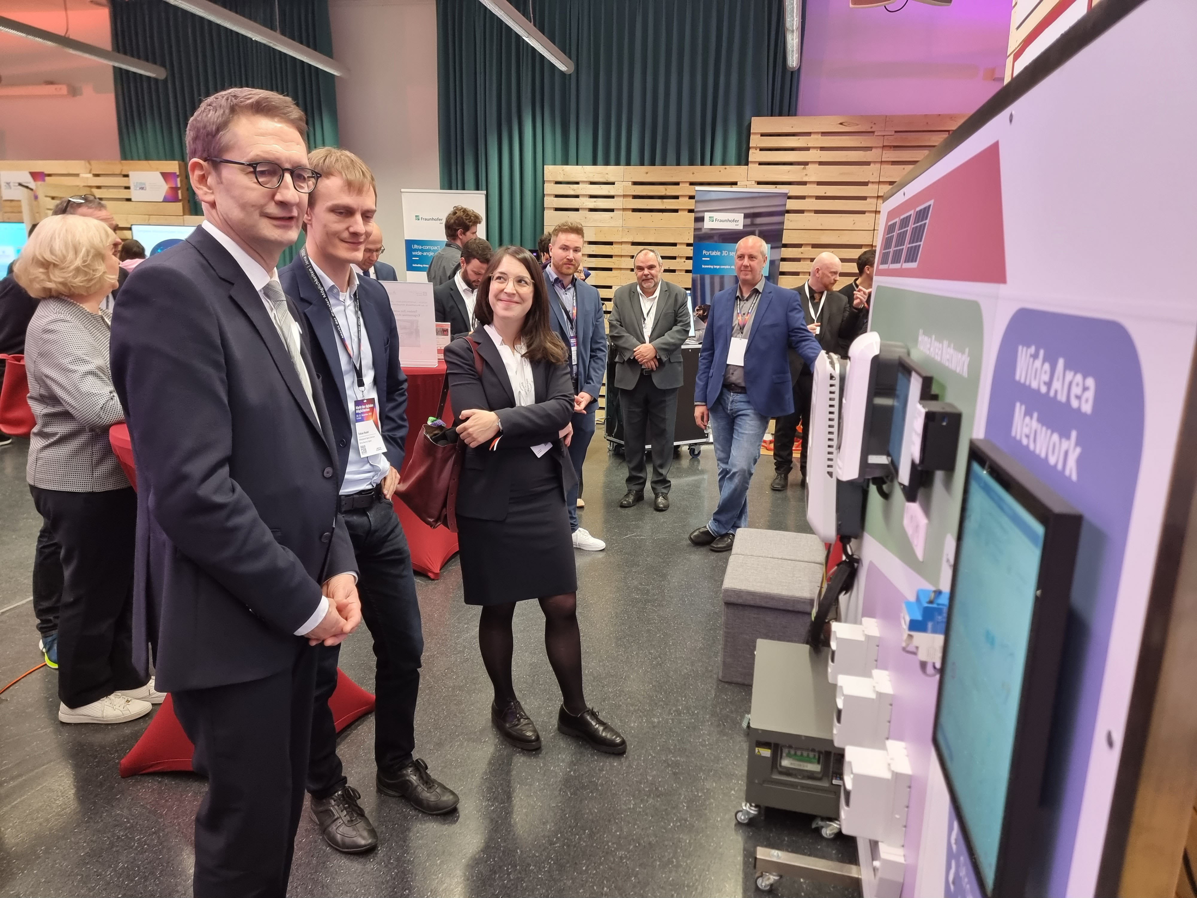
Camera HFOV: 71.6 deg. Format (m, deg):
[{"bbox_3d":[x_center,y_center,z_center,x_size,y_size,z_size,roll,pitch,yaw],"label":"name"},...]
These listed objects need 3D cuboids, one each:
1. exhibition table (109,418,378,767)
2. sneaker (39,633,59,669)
[{"bbox_3d":[-1.123,0.439,2.655,0.710,1.090,0.710,4,13,12],"label":"exhibition table"},{"bbox_3d":[-2.160,0.769,3.303,0.107,0.115,0.285,-10,17,-42],"label":"sneaker"}]

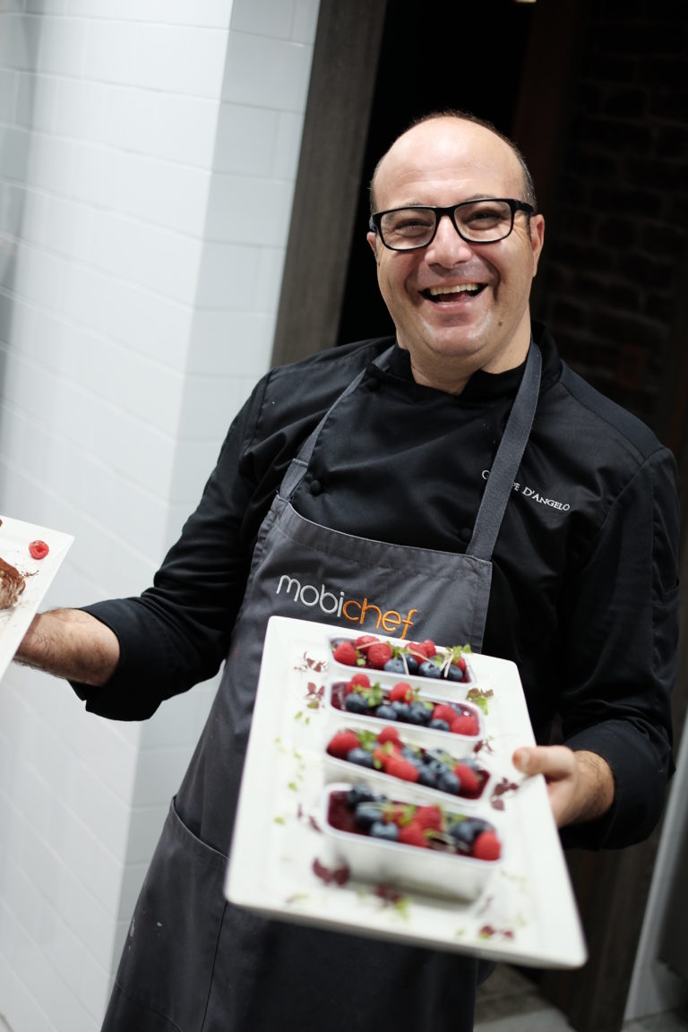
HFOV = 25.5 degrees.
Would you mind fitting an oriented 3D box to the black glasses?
[{"bbox_3d":[0.108,-0.286,1.509,0.143,0.046,0.145,-6,8,9],"label":"black glasses"}]

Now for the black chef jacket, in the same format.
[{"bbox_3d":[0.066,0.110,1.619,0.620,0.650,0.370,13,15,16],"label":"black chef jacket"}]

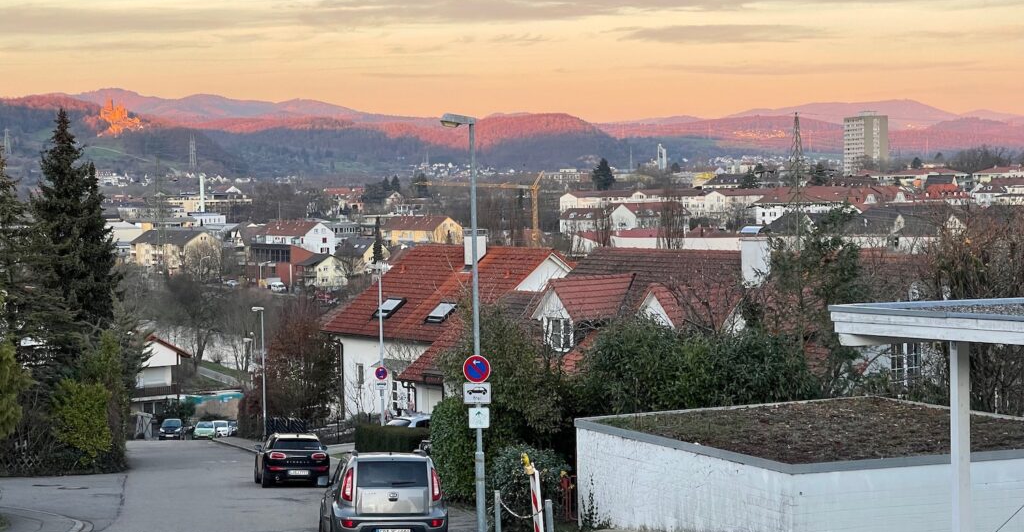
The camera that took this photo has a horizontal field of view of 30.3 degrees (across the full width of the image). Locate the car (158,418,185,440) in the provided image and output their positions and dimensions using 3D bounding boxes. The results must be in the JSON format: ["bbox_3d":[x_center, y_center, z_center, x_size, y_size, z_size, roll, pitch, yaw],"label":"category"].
[{"bbox_3d":[-25.352,12.230,141.439,1.670,1.520,3.750,0,-5,-6],"label":"car"}]

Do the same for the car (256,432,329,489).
[{"bbox_3d":[-6.141,5.334,52.598,1.800,1.440,4.250,1,-4,-12],"label":"car"}]

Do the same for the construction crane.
[{"bbox_3d":[-7.487,-11.528,450.000,30.000,21.000,2.200,-1,3,0],"label":"construction crane"}]

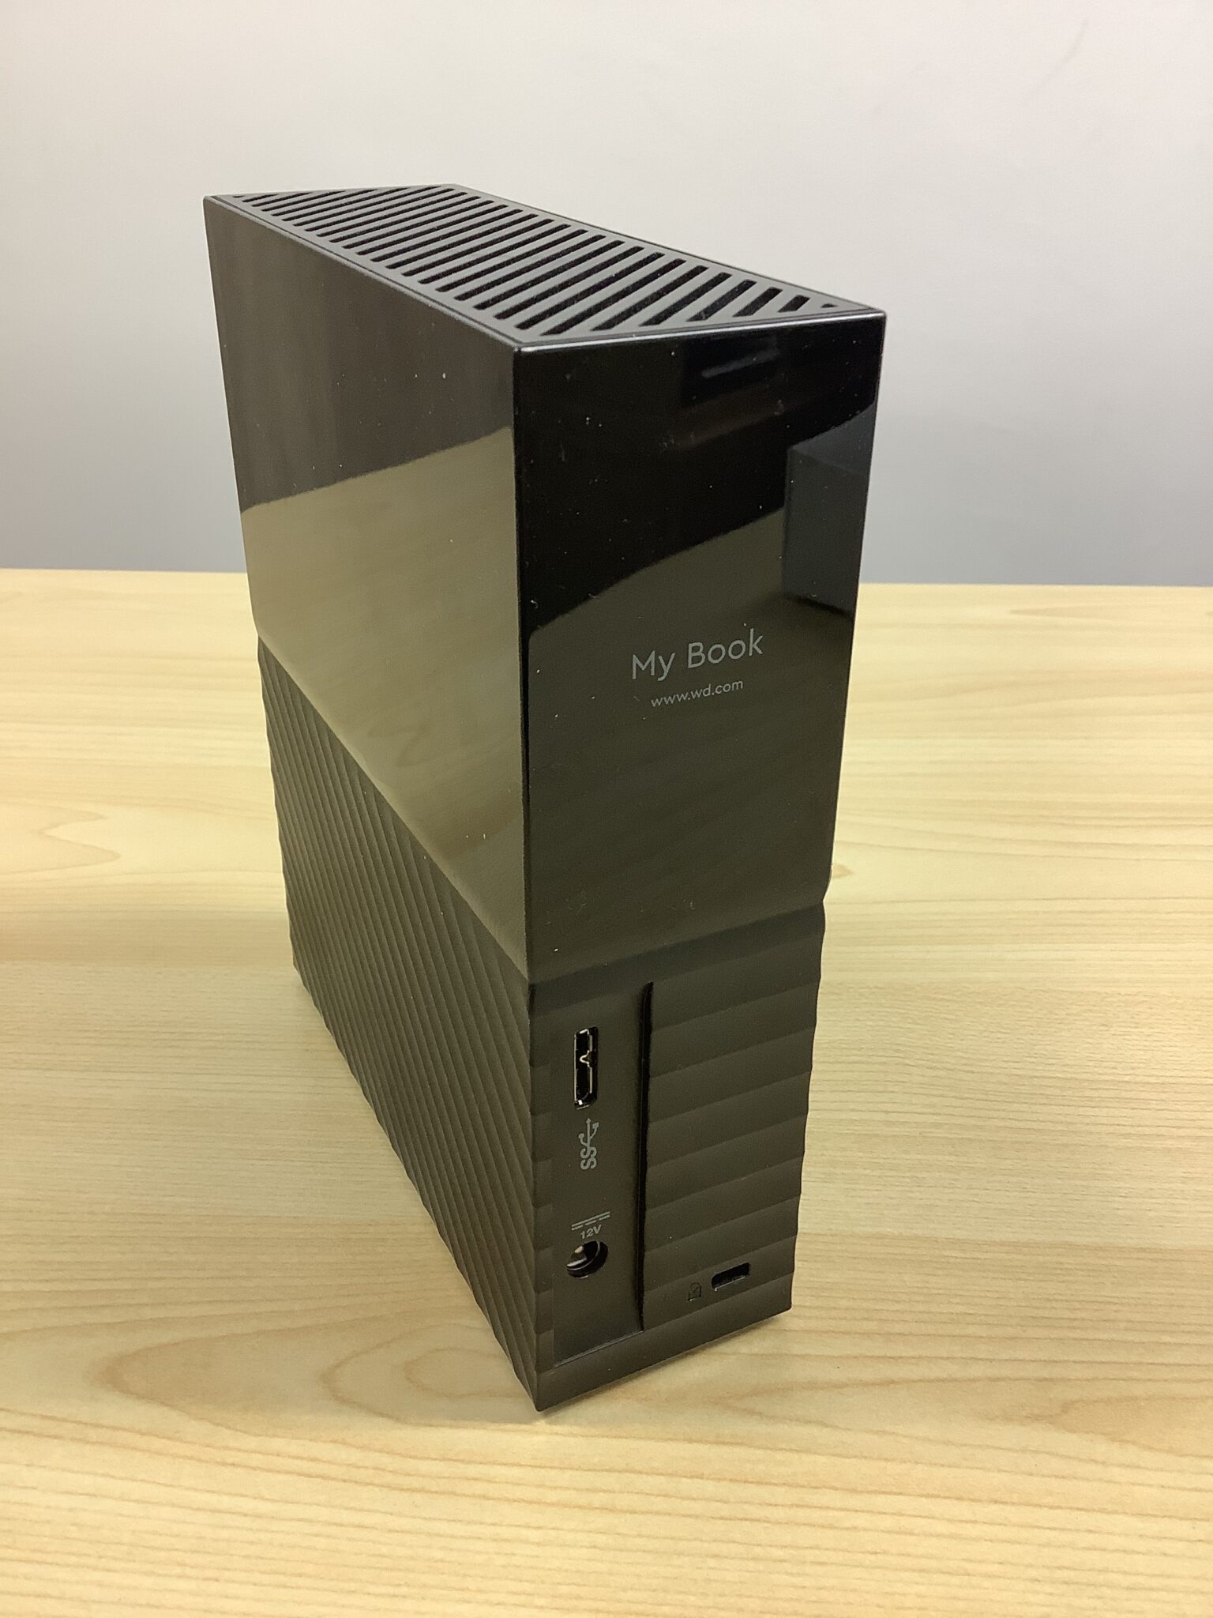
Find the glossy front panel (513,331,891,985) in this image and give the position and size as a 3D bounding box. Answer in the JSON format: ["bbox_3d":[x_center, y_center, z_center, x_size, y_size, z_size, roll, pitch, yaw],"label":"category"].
[{"bbox_3d":[0.011,-0.018,0.187,0.049,0.085,0.003,-14,32,-23],"label":"glossy front panel"}]

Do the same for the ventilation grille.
[{"bbox_3d":[-0.020,-0.085,0.220,0.046,0.003,0.136,-14,32,-23],"label":"ventilation grille"}]

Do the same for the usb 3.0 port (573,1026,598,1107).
[{"bbox_3d":[-0.004,0.037,0.210,0.004,0.013,0.003,-14,32,-23],"label":"usb 3.0 port"}]

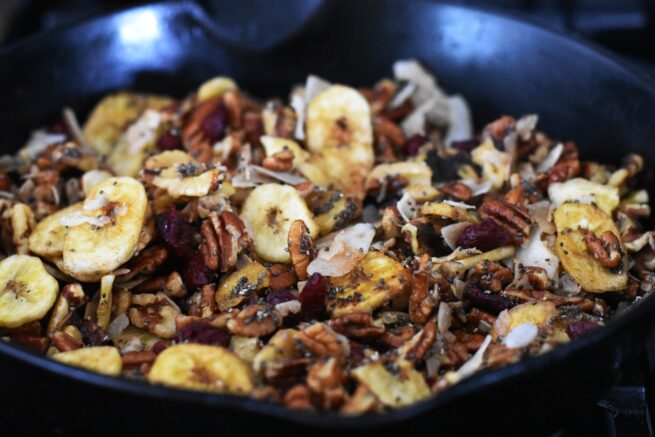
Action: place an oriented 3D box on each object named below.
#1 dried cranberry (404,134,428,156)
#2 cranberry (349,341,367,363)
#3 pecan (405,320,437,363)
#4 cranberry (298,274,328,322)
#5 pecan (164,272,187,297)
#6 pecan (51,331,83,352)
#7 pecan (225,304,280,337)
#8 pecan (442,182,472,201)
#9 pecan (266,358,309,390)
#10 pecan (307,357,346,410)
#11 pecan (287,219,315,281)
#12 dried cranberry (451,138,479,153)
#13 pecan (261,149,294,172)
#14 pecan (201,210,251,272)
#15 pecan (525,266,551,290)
[{"bbox_3d":[0.036,-0.030,0.554,0.011,0.009,0.012,15,35,24],"label":"dried cranberry"},{"bbox_3d":[0.009,0.043,0.437,0.009,0.008,0.011,0,32,1],"label":"cranberry"},{"bbox_3d":[0.029,0.038,0.422,0.008,0.009,0.018,24,64,29],"label":"pecan"},{"bbox_3d":[-0.005,0.026,0.445,0.009,0.016,0.009,7,7,-5],"label":"cranberry"},{"bbox_3d":[-0.052,0.022,0.460,0.009,0.009,0.010,-1,32,0],"label":"pecan"},{"bbox_3d":[-0.087,0.041,0.455,0.011,0.007,0.008,27,52,24],"label":"pecan"},{"bbox_3d":[-0.025,0.035,0.463,0.018,0.007,0.011,3,46,3],"label":"pecan"},{"bbox_3d":[0.047,-0.010,0.498,0.013,0.008,0.010,-1,32,0],"label":"pecan"},{"bbox_3d":[-0.013,0.048,0.422,0.017,0.009,0.013,-7,32,-10],"label":"pecan"},{"bbox_3d":[0.000,0.052,0.431,0.013,0.013,0.012,0,31,0],"label":"pecan"},{"bbox_3d":[-0.009,0.011,0.464,0.009,0.021,0.009,-8,-2,5],"label":"pecan"},{"bbox_3d":[0.056,-0.029,0.553,0.014,0.008,0.010,0,32,1],"label":"dried cranberry"},{"bbox_3d":[-0.020,-0.024,0.559,0.013,0.008,0.009,0,31,1],"label":"pecan"},{"bbox_3d":[-0.038,0.008,0.503,0.018,0.009,0.024,-4,71,-1],"label":"pecan"},{"bbox_3d":[0.075,0.021,0.486,0.009,0.007,0.007,6,41,7],"label":"pecan"}]

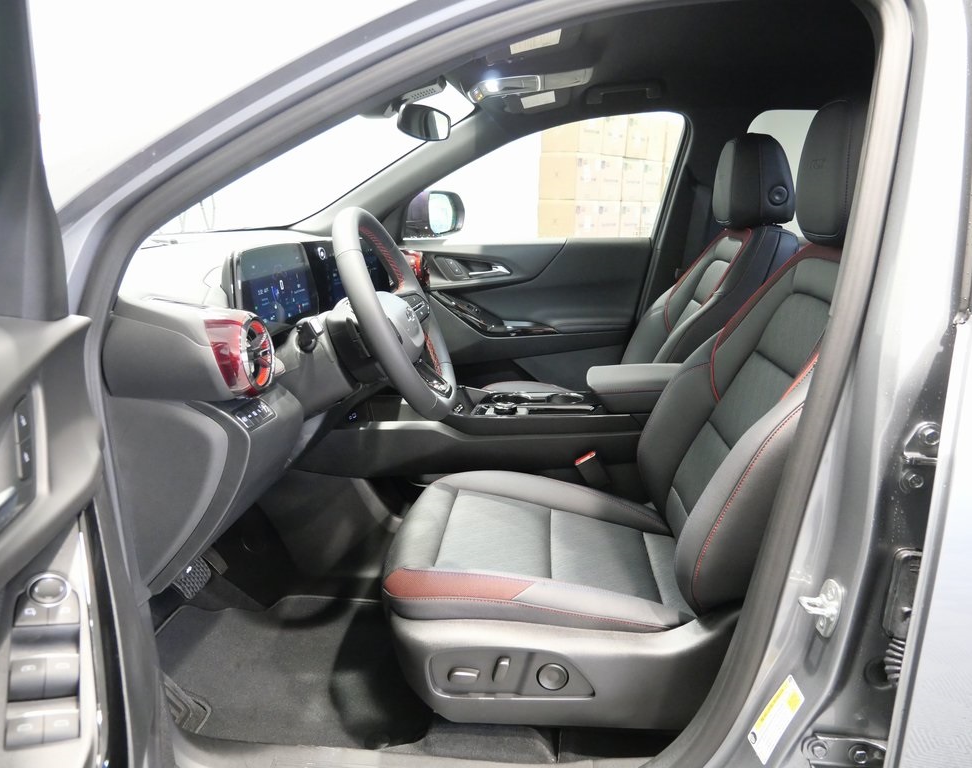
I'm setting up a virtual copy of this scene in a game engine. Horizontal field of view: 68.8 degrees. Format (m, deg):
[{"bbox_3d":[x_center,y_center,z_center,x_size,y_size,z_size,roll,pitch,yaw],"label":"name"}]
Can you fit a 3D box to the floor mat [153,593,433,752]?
[{"bbox_3d":[-0.373,0.509,1.380,0.620,0.060,0.470,1,15,5],"label":"floor mat"}]

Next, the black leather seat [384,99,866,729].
[{"bbox_3d":[0.252,0.027,1.227,0.810,0.980,0.530,1,15,5],"label":"black leather seat"}]

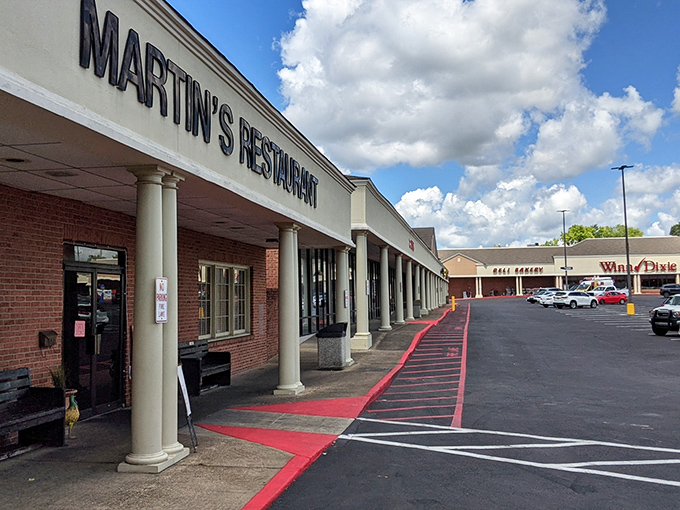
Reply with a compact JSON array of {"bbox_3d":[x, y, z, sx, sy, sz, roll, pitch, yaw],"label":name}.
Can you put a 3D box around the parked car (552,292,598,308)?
[{"bbox_3d":[23.848,4.539,53.428,4.850,1.720,1.920,1,-5,-21],"label":"parked car"}]

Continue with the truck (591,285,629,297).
[{"bbox_3d":[32.483,4.726,64.420,5.700,1.920,2.000,1,-5,-17],"label":"truck"}]

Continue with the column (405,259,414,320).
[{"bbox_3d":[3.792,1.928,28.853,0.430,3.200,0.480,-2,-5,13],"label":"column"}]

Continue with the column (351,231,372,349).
[{"bbox_3d":[0.628,1.021,16.045,0.580,3.570,0.620,-1,-5,0],"label":"column"}]

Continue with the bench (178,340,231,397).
[{"bbox_3d":[-2.518,2.059,9.788,0.540,0.885,1.220,-2,-5,14],"label":"bench"}]

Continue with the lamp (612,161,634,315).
[{"bbox_3d":[22.428,-1.240,41.501,1.600,11.800,0.600,-2,-5,14],"label":"lamp"}]

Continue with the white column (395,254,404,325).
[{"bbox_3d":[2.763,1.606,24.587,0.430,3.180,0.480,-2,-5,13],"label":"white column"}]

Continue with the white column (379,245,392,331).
[{"bbox_3d":[1.762,1.286,20.599,0.420,3.280,0.420,-2,-5,14],"label":"white column"}]

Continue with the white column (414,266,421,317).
[{"bbox_3d":[4.793,2.209,32.743,0.420,3.230,0.420,-2,-5,14],"label":"white column"}]

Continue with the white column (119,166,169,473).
[{"bbox_3d":[-1.980,0.638,5.540,0.410,3.060,0.390,-2,-5,14],"label":"white column"}]

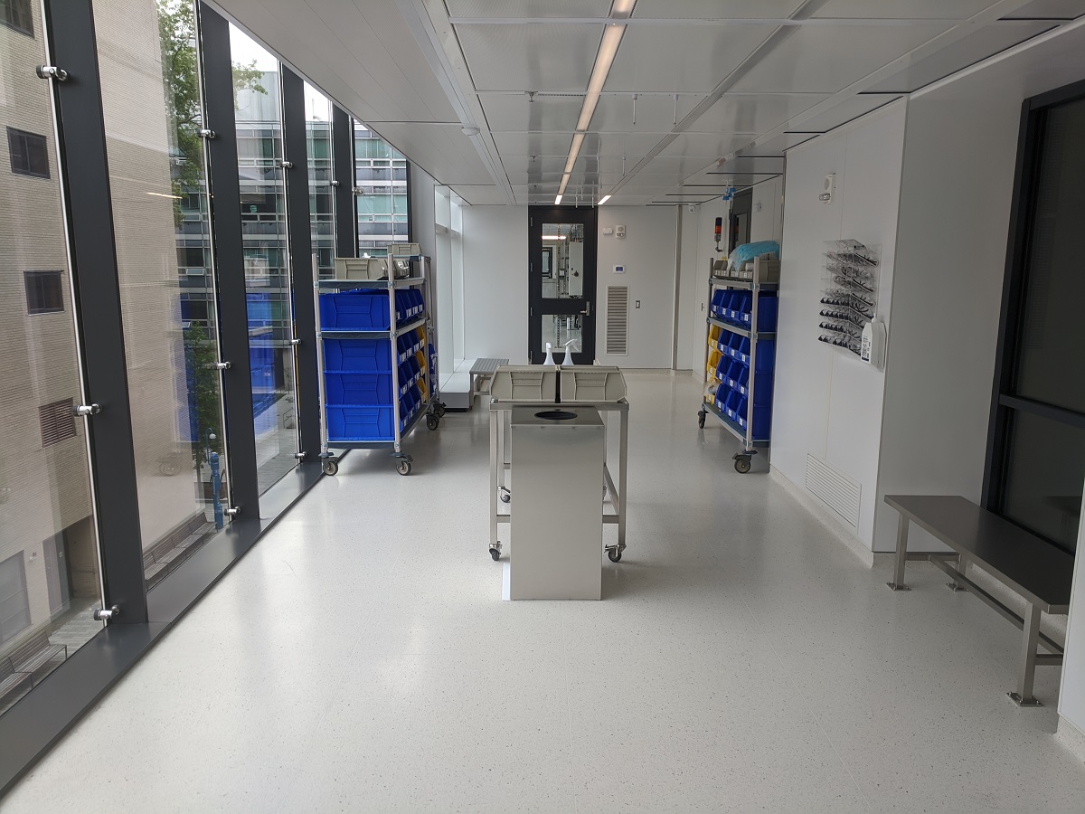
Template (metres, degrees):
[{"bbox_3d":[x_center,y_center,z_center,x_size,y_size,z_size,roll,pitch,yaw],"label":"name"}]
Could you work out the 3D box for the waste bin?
[{"bbox_3d":[0.069,0.484,4.238,0.454,0.886,0.498,0,10,0],"label":"waste bin"}]

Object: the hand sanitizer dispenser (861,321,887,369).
[{"bbox_3d":[1.793,-0.342,4.405,0.082,0.238,0.144,0,10,0],"label":"hand sanitizer dispenser"}]

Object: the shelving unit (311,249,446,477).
[{"bbox_3d":[-1.429,-0.464,7.213,0.663,1.719,1.881,0,10,0],"label":"shelving unit"}]

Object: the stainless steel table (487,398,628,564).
[{"bbox_3d":[0.090,0.327,5.075,0.760,0.915,1.220,0,10,0],"label":"stainless steel table"}]

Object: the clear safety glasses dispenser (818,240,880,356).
[{"bbox_3d":[1.764,-0.618,4.717,0.160,0.670,0.469,0,10,0],"label":"clear safety glasses dispenser"}]

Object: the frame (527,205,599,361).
[{"bbox_3d":[0.313,-1.725,12.208,1.037,2.480,0.120,0,10,0],"label":"frame"}]

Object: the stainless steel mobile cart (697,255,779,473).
[{"bbox_3d":[1.923,-0.471,7.328,0.630,1.715,1.830,0,10,0],"label":"stainless steel mobile cart"}]

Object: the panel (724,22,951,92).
[{"bbox_3d":[1.217,-1.501,3.521,0.566,0.040,1.181,0,10,0],"label":"panel"}]

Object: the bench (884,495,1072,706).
[{"bbox_3d":[2.011,0.814,3.655,0.393,0.460,1.402,0,10,0],"label":"bench"}]

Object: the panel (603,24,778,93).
[{"bbox_3d":[0.575,-1.484,3.502,0.550,0.030,1.165,0,10,0],"label":"panel"}]

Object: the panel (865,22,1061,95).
[{"bbox_3d":[1.733,-1.497,3.503,0.258,0.040,1.245,0,10,0],"label":"panel"}]

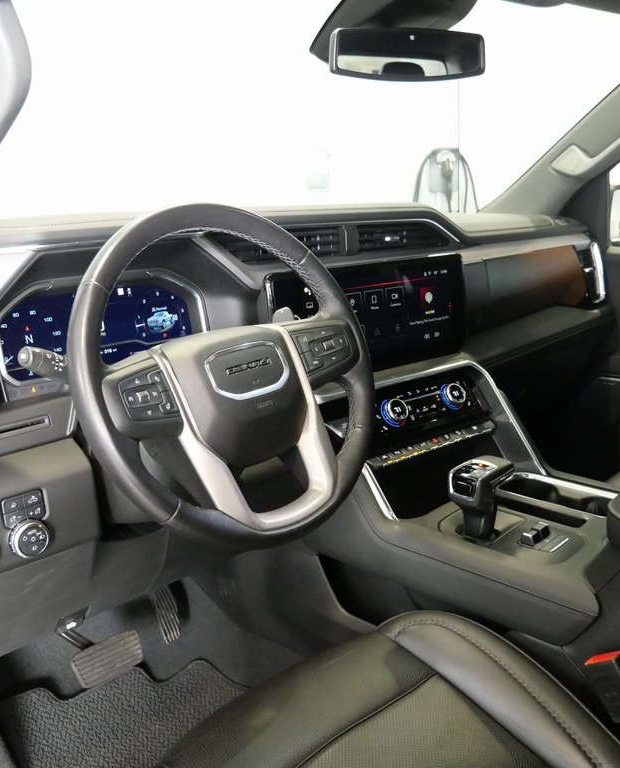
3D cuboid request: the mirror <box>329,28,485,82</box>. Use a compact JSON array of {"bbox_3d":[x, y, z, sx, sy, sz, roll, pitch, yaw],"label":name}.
[{"bbox_3d":[0.136,-0.463,1.000,0.243,0.068,0.037,-8,18,-20],"label":"mirror"}]

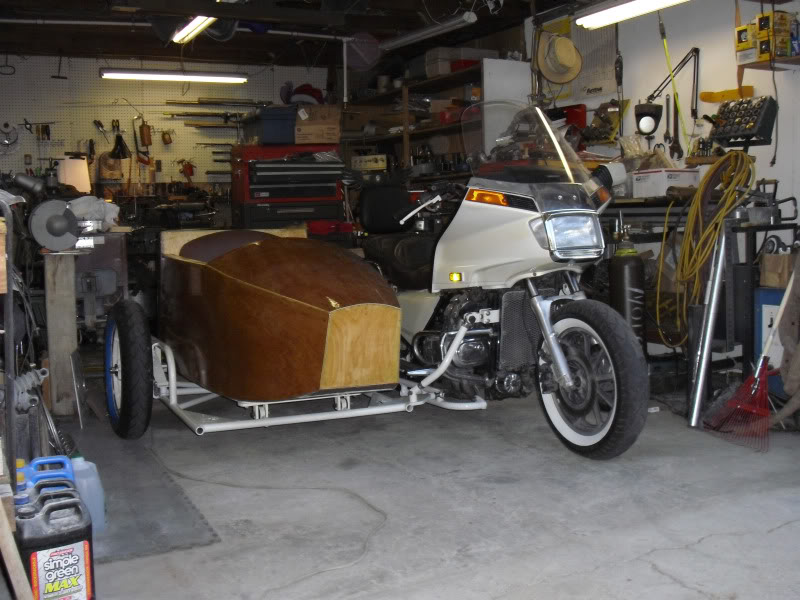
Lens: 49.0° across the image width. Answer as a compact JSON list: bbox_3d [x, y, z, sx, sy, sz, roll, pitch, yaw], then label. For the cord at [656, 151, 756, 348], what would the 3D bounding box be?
[{"bbox_3d":[1.518,-0.250,4.350,0.240,0.970,0.450,-4,6,-26],"label":"cord"}]

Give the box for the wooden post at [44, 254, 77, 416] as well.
[{"bbox_3d":[-1.888,0.197,4.883,0.135,0.885,0.130,-4,6,-28],"label":"wooden post"}]

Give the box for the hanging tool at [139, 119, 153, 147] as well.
[{"bbox_3d":[-2.174,-1.431,7.502,0.115,0.230,0.070,-4,6,-28],"label":"hanging tool"}]

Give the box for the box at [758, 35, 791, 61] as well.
[{"bbox_3d":[1.854,-1.250,4.348,0.120,0.115,0.095,-4,6,-28],"label":"box"}]

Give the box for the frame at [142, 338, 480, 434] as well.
[{"bbox_3d":[-0.492,0.322,4.347,1.220,0.300,1.420,-4,6,-26],"label":"frame"}]

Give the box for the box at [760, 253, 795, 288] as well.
[{"bbox_3d":[1.882,-0.147,4.378,0.160,0.165,0.150,1,6,27],"label":"box"}]

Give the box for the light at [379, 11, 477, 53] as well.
[{"bbox_3d":[0.136,-1.680,5.441,0.110,0.080,1.250,-4,6,-26],"label":"light"}]

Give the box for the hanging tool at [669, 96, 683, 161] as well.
[{"bbox_3d":[1.651,-1.034,5.262,0.027,0.370,0.092,-4,6,-28],"label":"hanging tool"}]

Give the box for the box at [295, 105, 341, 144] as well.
[{"bbox_3d":[-0.636,-1.248,6.316,0.330,0.280,0.270,-4,6,-26],"label":"box"}]

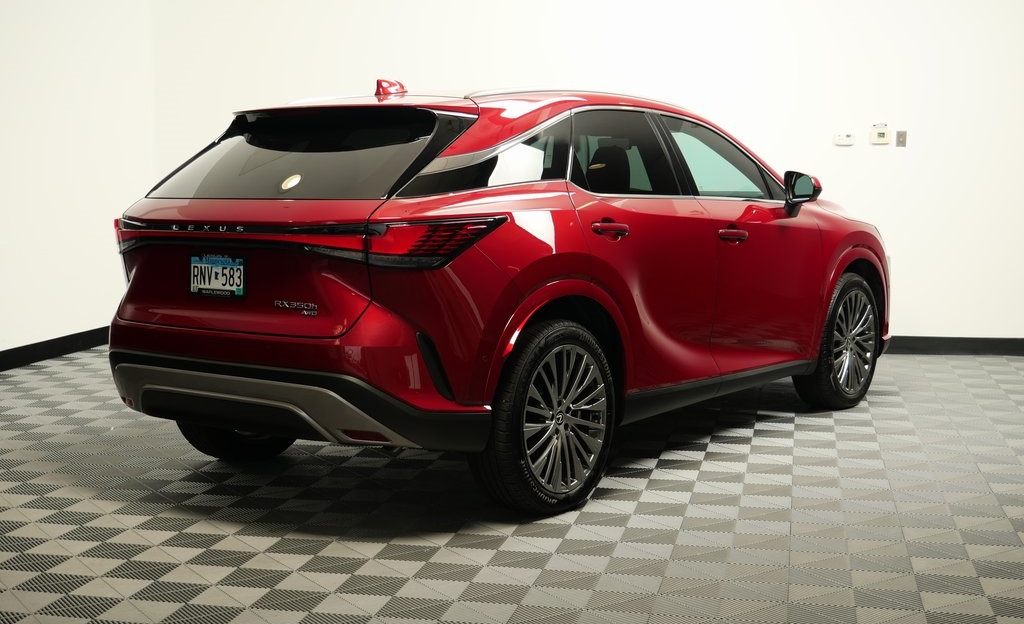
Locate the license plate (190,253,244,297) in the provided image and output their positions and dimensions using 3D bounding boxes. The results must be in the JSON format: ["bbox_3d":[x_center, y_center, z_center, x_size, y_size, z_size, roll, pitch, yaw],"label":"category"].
[{"bbox_3d":[-1.117,-0.134,4.926,0.308,0.153,0.020,5,9,38],"label":"license plate"}]

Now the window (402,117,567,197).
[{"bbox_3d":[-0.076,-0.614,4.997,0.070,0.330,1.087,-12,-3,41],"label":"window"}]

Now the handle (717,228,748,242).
[{"bbox_3d":[1.060,-0.367,6.221,0.050,0.050,0.265,5,8,38],"label":"handle"}]

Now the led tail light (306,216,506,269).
[{"bbox_3d":[-0.375,-0.260,4.715,0.420,0.168,0.650,5,8,38],"label":"led tail light"}]

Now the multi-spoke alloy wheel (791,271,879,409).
[{"bbox_3d":[1.839,0.156,7.360,0.240,0.765,0.765,4,7,36],"label":"multi-spoke alloy wheel"}]

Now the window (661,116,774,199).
[{"bbox_3d":[1.012,-0.739,6.296,0.060,0.385,0.880,-25,-10,36],"label":"window"}]

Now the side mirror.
[{"bbox_3d":[1.454,-0.592,6.528,0.215,0.215,0.140,4,7,36],"label":"side mirror"}]

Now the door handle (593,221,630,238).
[{"bbox_3d":[0.400,-0.330,5.213,0.050,0.050,0.245,4,7,36],"label":"door handle"}]

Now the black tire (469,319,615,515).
[{"bbox_3d":[0.125,0.394,5.042,0.240,0.765,0.765,4,7,36],"label":"black tire"}]

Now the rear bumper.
[{"bbox_3d":[-0.998,0.308,5.131,1.860,0.340,0.580,5,8,38],"label":"rear bumper"}]

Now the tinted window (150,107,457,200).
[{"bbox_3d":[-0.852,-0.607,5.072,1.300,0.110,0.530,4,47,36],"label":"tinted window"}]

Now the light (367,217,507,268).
[{"bbox_3d":[-0.256,-0.256,4.668,0.190,0.168,0.570,5,8,38],"label":"light"}]

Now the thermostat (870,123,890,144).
[{"bbox_3d":[2.661,-1.287,9.395,0.136,0.155,0.035,1,6,11],"label":"thermostat"}]

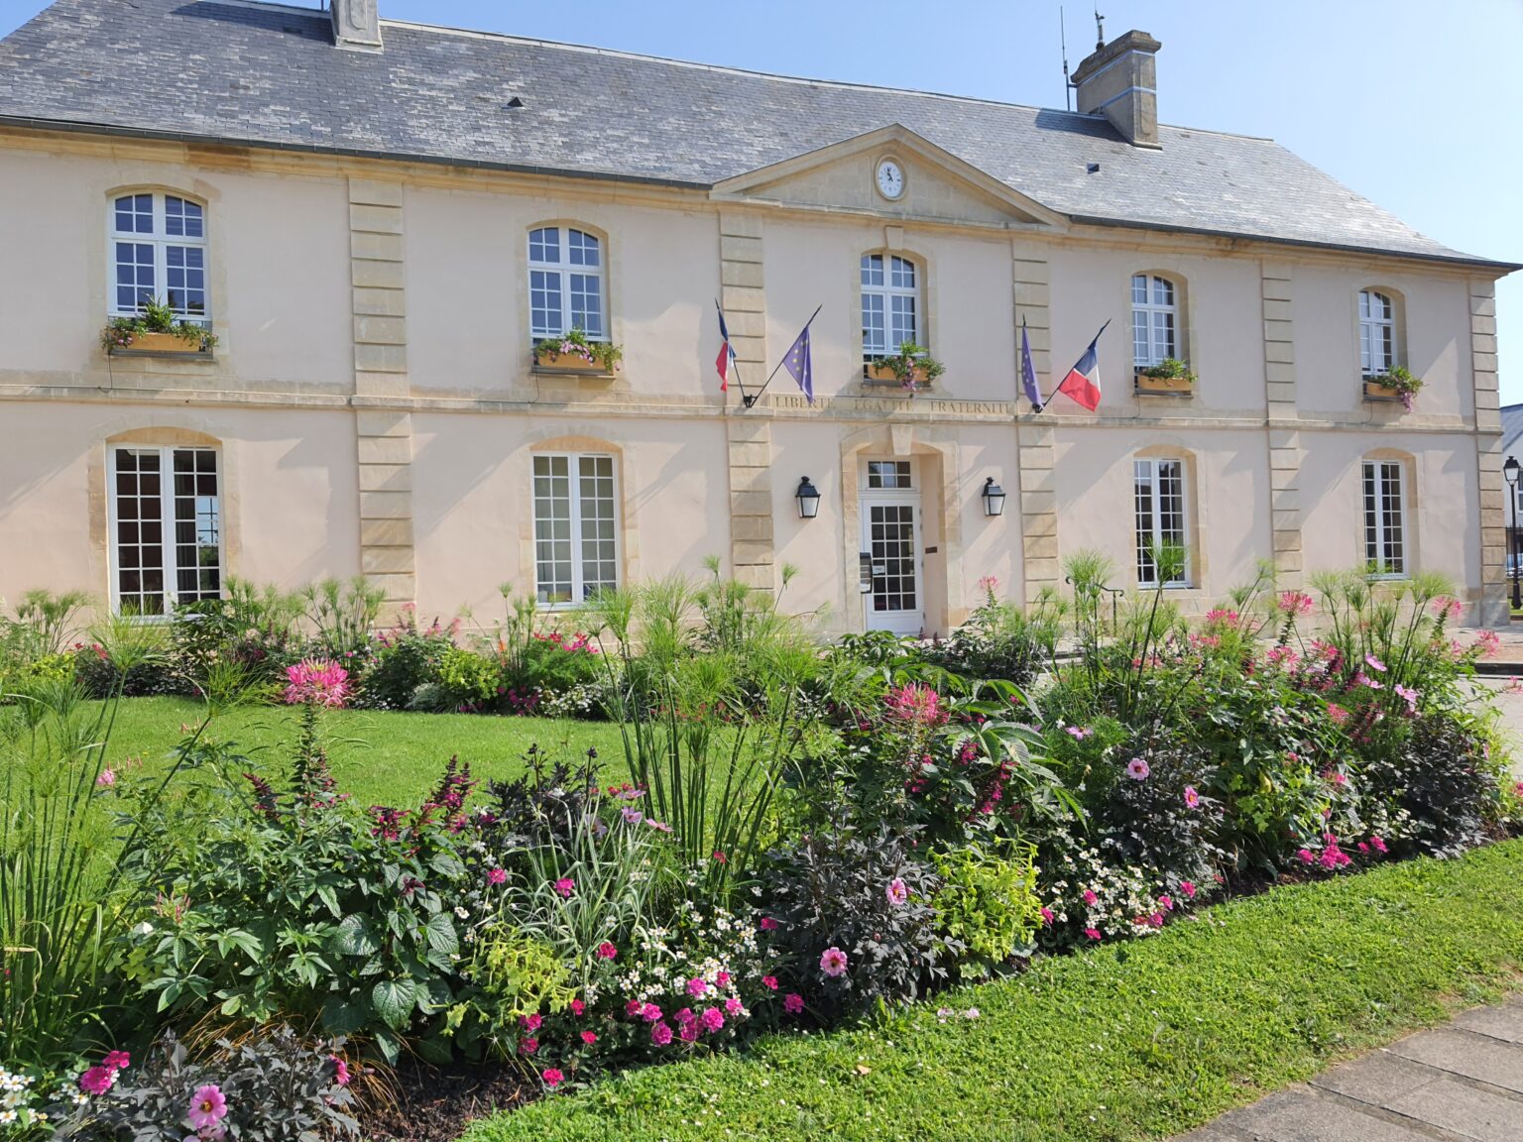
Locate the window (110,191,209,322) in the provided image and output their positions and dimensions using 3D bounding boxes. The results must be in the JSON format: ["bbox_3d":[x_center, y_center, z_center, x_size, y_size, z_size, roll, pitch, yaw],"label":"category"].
[{"bbox_3d":[-7.272,-3.742,13.853,1.094,1.715,0.150,-2,-1,-22],"label":"window"}]

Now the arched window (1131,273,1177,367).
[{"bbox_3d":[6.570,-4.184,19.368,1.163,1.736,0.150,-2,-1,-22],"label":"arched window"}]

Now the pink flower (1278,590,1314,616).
[{"bbox_3d":[2.899,0.174,6.200,0.190,0.145,0.190,-2,-1,25],"label":"pink flower"}]

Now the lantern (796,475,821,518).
[{"bbox_3d":[0.702,-1.079,16.874,0.300,0.610,0.400,-1,-1,-19],"label":"lantern"}]

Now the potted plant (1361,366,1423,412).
[{"bbox_3d":[11.528,-3.353,20.930,1.000,0.780,0.420,-1,-1,-19],"label":"potted plant"}]

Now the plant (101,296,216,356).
[{"bbox_3d":[-7.133,-2.900,13.535,1.190,0.614,0.380,-2,-1,-22],"label":"plant"}]

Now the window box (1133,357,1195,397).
[{"bbox_3d":[6.807,-3.288,19.276,0.980,0.560,0.380,-1,-1,-19],"label":"window box"}]

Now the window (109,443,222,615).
[{"bbox_3d":[-7.537,-0.519,14.462,1.270,2.200,0.150,-1,-1,-19],"label":"window"}]

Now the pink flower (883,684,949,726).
[{"bbox_3d":[0.599,0.521,4.450,0.235,0.155,0.220,-2,0,7],"label":"pink flower"}]

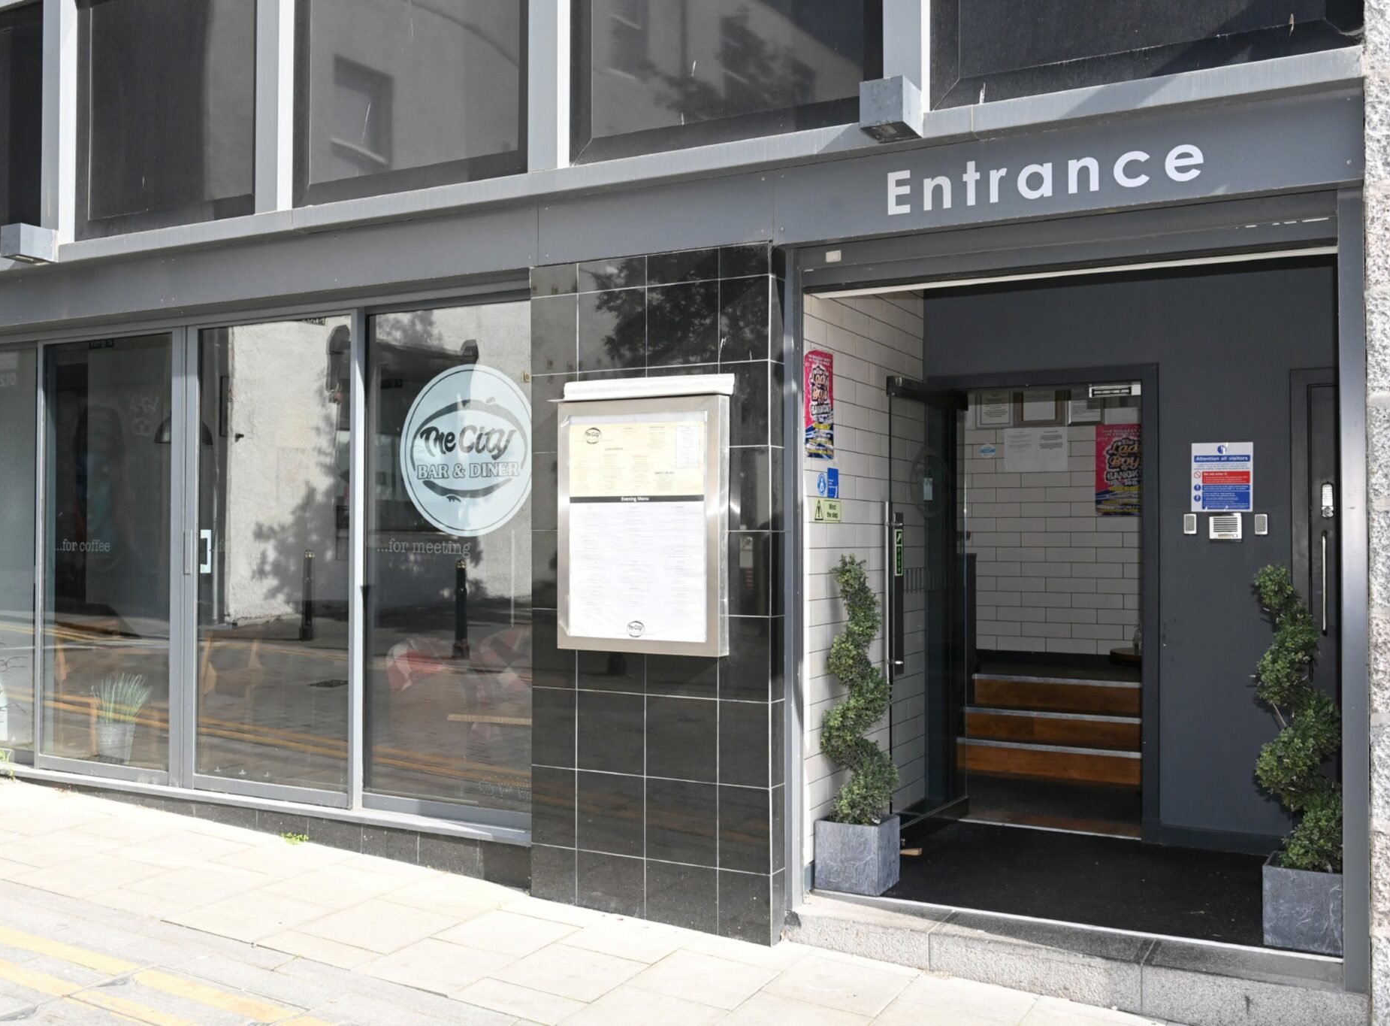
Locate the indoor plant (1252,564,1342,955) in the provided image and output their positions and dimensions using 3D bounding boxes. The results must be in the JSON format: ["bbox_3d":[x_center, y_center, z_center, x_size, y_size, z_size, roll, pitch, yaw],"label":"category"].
[{"bbox_3d":[2.055,0.809,4.618,0.286,1.268,0.271,0,-1,28],"label":"indoor plant"}]

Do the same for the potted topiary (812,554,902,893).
[{"bbox_3d":[0.639,0.805,5.346,0.274,1.290,0.262,0,-1,28],"label":"potted topiary"}]

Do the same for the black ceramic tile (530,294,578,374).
[{"bbox_3d":[-0.542,-0.693,5.345,0.210,0.302,0.015,0,-1,29],"label":"black ceramic tile"}]

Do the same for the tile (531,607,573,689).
[{"bbox_3d":[-0.546,0.533,5.346,0.211,0.304,0.010,0,-1,29],"label":"tile"}]

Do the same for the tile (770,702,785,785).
[{"bbox_3d":[0.291,0.823,4.863,0.010,0.300,0.112,0,-1,29],"label":"tile"}]

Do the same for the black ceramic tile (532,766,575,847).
[{"bbox_3d":[-0.539,1.132,5.265,0.211,0.300,0.010,0,-1,28],"label":"black ceramic tile"}]

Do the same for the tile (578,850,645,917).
[{"bbox_3d":[-0.315,1.407,5.195,0.305,0.221,0.015,0,-1,29],"label":"tile"}]

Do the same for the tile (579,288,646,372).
[{"bbox_3d":[-0.316,-0.697,5.234,0.307,0.304,0.010,0,-1,29],"label":"tile"}]

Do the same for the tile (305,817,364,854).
[{"bbox_3d":[-1.534,1.374,5.841,0.305,0.127,0.010,0,-1,29],"label":"tile"}]

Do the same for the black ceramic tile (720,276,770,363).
[{"bbox_3d":[0.182,-0.700,4.958,0.205,0.304,0.010,0,-1,29],"label":"black ceramic tile"}]

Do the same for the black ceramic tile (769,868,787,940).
[{"bbox_3d":[0.294,1.423,4.956,0.012,0.243,0.123,0,-1,28],"label":"black ceramic tile"}]

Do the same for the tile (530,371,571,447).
[{"bbox_3d":[-0.539,-0.383,5.283,0.211,0.300,0.010,0,-1,28],"label":"tile"}]

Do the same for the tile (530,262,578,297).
[{"bbox_3d":[-0.542,-0.905,5.347,0.210,0.115,0.015,0,-1,29],"label":"tile"}]

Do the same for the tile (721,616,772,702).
[{"bbox_3d":[0.180,0.522,4.884,0.205,0.300,0.010,0,-1,28],"label":"tile"}]

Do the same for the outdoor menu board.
[{"bbox_3d":[-0.202,0.011,5.017,0.700,1.002,0.110,0,-1,29],"label":"outdoor menu board"}]

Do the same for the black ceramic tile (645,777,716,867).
[{"bbox_3d":[-0.046,1.144,5.061,0.307,0.304,0.010,0,-1,29],"label":"black ceramic tile"}]

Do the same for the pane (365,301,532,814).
[{"bbox_3d":[-1.040,0.178,5.776,0.930,2.097,0.020,0,-1,29],"label":"pane"}]

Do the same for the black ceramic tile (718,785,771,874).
[{"bbox_3d":[0.178,1.125,4.863,0.208,0.303,0.010,0,-1,29],"label":"black ceramic tile"}]

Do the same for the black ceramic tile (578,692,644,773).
[{"bbox_3d":[-0.313,0.825,5.135,0.302,0.300,0.010,0,-1,29],"label":"black ceramic tile"}]

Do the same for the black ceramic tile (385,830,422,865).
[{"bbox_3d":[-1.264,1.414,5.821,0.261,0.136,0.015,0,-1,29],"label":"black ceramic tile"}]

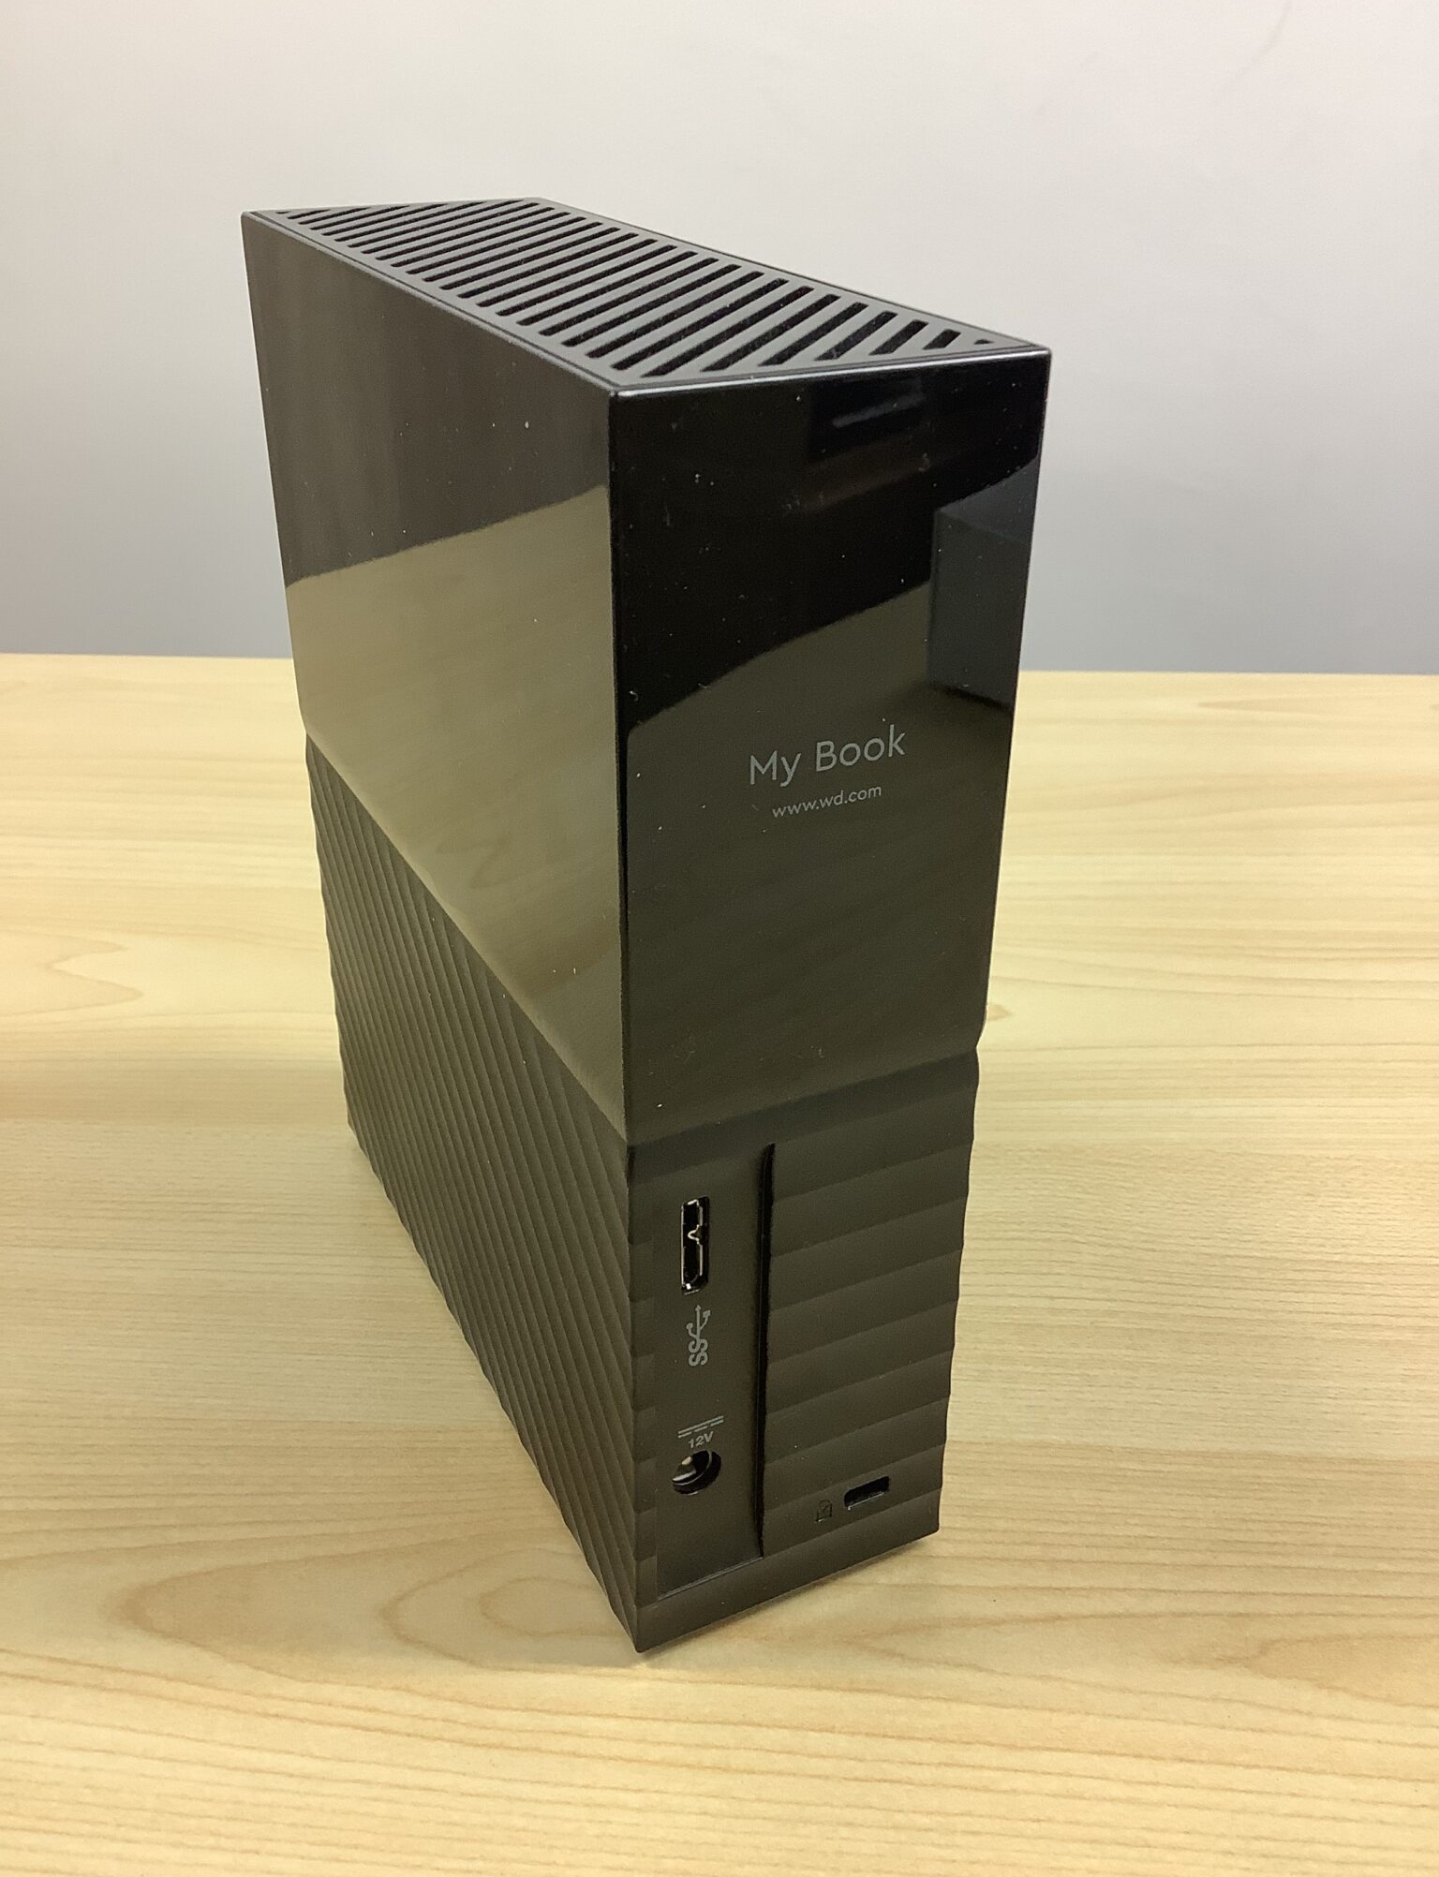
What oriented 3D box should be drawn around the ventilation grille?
[{"bbox_3d":[-0.020,-0.085,0.220,0.046,0.003,0.136,-14,32,-23],"label":"ventilation grille"}]

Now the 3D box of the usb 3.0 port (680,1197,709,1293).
[{"bbox_3d":[-0.004,0.037,0.210,0.004,0.013,0.003,-14,32,-23],"label":"usb 3.0 port"}]

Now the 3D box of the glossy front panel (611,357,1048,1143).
[{"bbox_3d":[0.011,-0.018,0.187,0.049,0.085,0.003,-14,32,-23],"label":"glossy front panel"}]

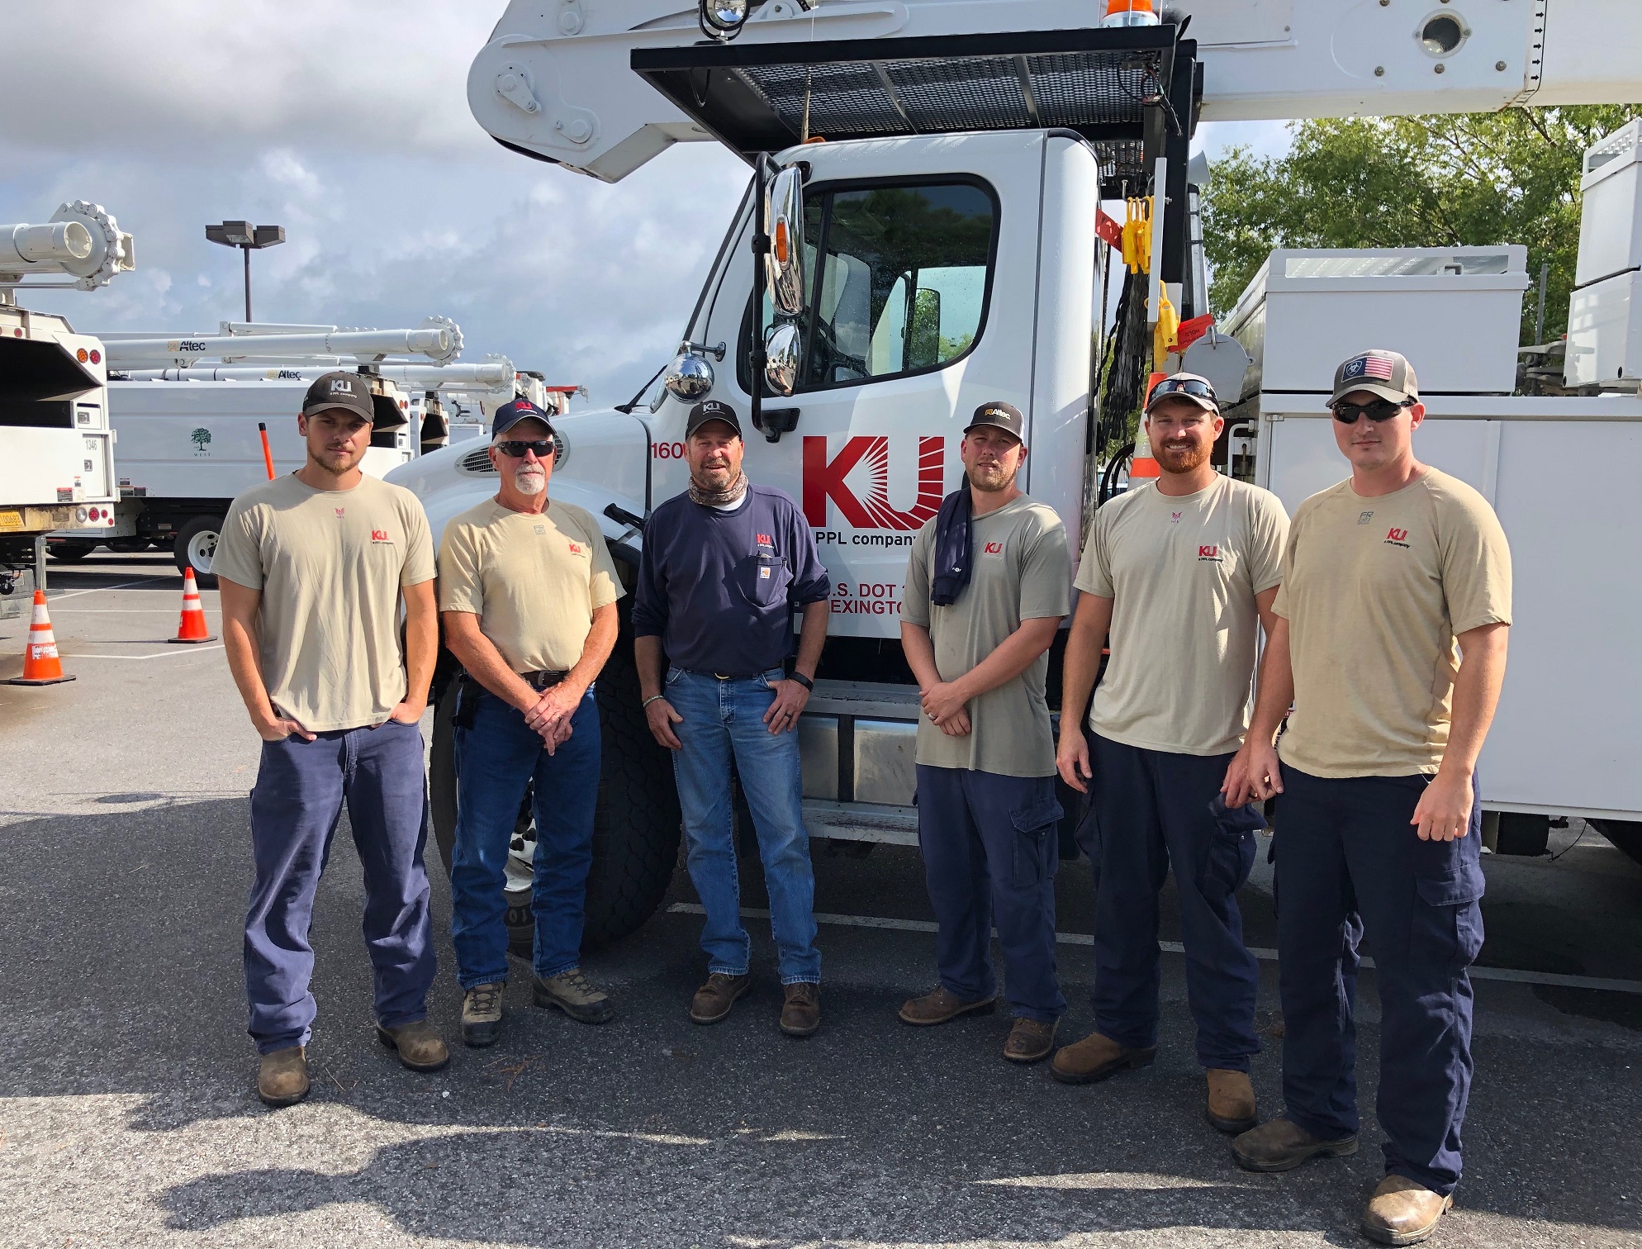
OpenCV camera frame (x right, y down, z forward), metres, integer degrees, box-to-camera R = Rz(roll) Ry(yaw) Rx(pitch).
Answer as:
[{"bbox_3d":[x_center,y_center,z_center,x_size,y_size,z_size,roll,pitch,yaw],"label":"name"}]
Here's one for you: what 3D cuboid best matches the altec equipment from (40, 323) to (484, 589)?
[{"bbox_3d":[-9.753,-2.578,20.698,9.000,3.900,2.440,2,6,12],"label":"altec equipment"}]

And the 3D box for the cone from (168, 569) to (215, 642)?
[{"bbox_3d":[-6.204,-0.195,13.265,0.360,0.710,0.360,2,6,13],"label":"cone"}]

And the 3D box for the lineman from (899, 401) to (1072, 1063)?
[{"bbox_3d":[0.477,0.285,3.838,0.500,1.800,0.420,3,6,22],"label":"lineman"}]

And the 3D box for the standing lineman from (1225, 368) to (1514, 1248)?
[{"bbox_3d":[1.227,0.338,2.986,0.620,1.860,0.460,4,6,25],"label":"standing lineman"}]

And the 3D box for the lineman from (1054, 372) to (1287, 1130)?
[{"bbox_3d":[0.916,0.291,3.512,0.590,1.850,0.440,3,6,19],"label":"lineman"}]

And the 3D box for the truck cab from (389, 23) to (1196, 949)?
[{"bbox_3d":[-0.112,-0.459,5.450,2.970,2.950,2.420,2,6,13],"label":"truck cab"}]

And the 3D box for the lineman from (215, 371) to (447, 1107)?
[{"bbox_3d":[-1.265,0.279,3.473,0.580,1.820,0.420,0,6,-14],"label":"lineman"}]

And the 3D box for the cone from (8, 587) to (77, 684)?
[{"bbox_3d":[-6.148,0.077,10.613,0.360,0.710,0.360,2,6,13],"label":"cone"}]

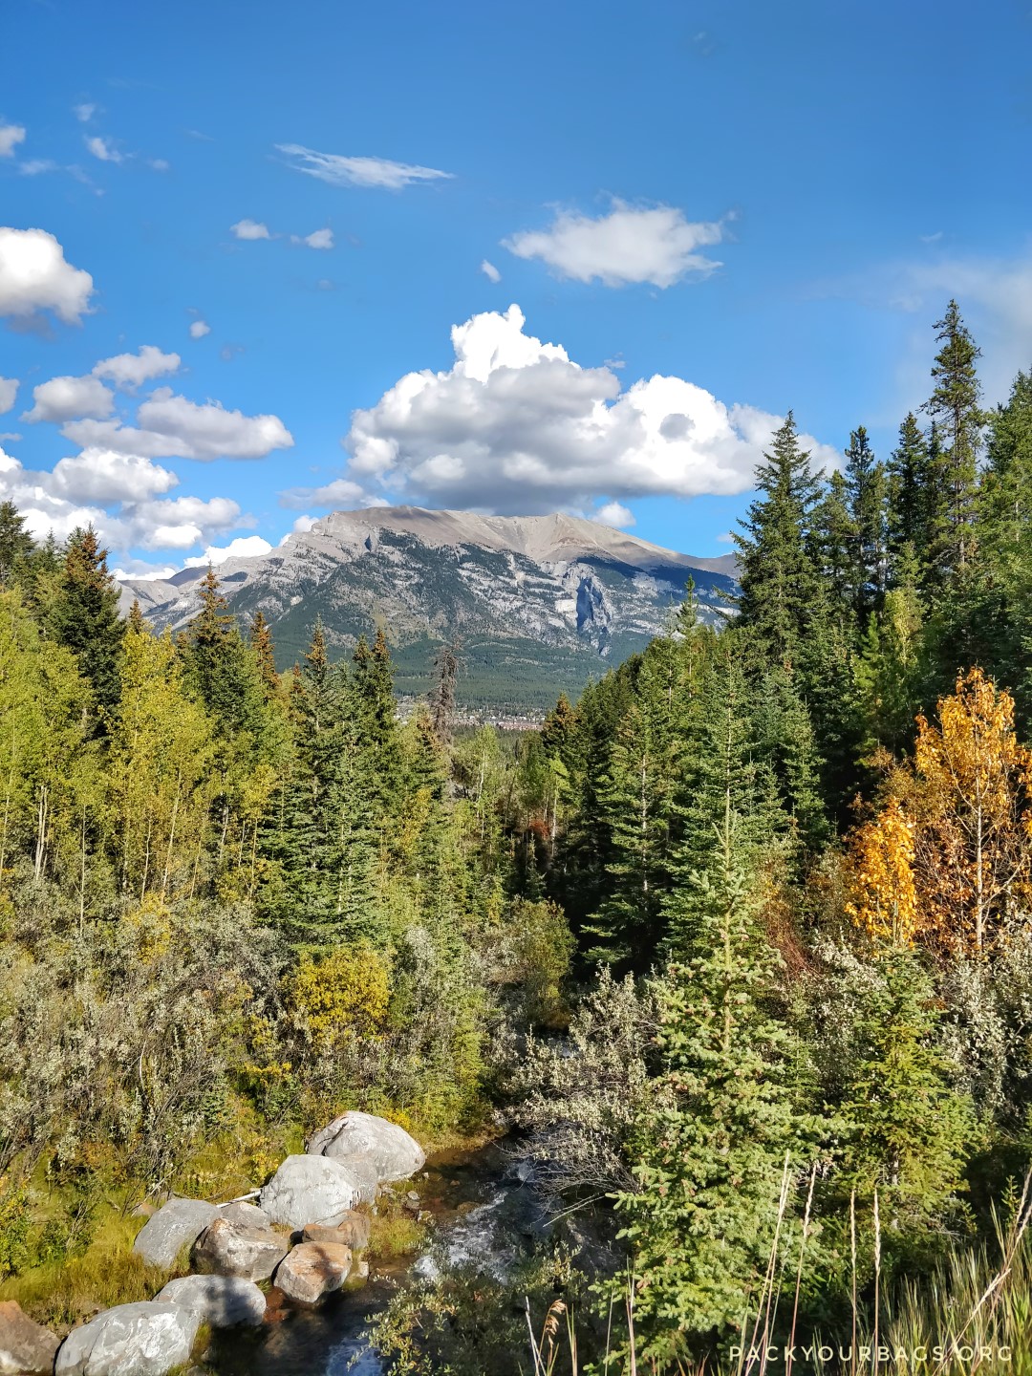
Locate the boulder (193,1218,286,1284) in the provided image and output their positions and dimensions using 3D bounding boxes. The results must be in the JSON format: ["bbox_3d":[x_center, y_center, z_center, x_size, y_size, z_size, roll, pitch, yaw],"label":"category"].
[{"bbox_3d":[-2.901,5.899,10.000,1.030,0.580,0.750,0,0,0],"label":"boulder"}]

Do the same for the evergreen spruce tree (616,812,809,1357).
[{"bbox_3d":[1.622,3.256,7.800,1.750,4.550,1.750,0,0,0],"label":"evergreen spruce tree"}]

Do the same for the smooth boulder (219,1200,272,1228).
[{"bbox_3d":[-3.028,5.906,10.600,0.680,0.450,0.580,0,0,0],"label":"smooth boulder"}]

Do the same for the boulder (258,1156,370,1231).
[{"bbox_3d":[-2.370,5.860,11.100,1.250,0.780,1.050,0,0,0],"label":"boulder"}]

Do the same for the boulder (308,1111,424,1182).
[{"bbox_3d":[-1.918,5.863,12.200,1.450,0.820,1.200,0,0,0],"label":"boulder"}]

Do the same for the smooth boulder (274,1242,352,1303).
[{"bbox_3d":[-2.093,6.013,9.800,0.820,0.520,0.700,0,0,0],"label":"smooth boulder"}]

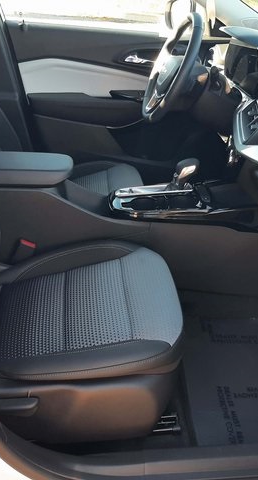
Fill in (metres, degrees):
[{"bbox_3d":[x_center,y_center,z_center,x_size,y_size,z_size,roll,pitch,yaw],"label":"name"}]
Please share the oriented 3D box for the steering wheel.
[{"bbox_3d":[0.153,-0.548,1.569,0.090,0.365,0.370,22,21,-18],"label":"steering wheel"}]

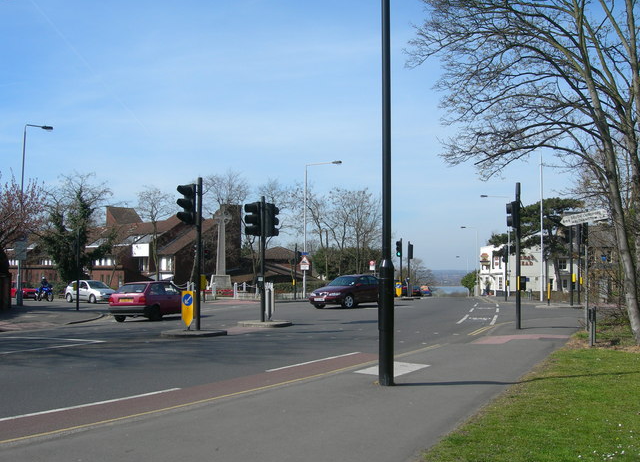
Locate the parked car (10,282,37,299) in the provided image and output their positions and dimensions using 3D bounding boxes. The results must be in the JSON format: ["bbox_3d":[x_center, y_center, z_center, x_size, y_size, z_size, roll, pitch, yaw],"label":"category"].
[{"bbox_3d":[-21.919,4.291,50.000,3.800,1.380,1.650,-1,-3,25],"label":"parked car"}]

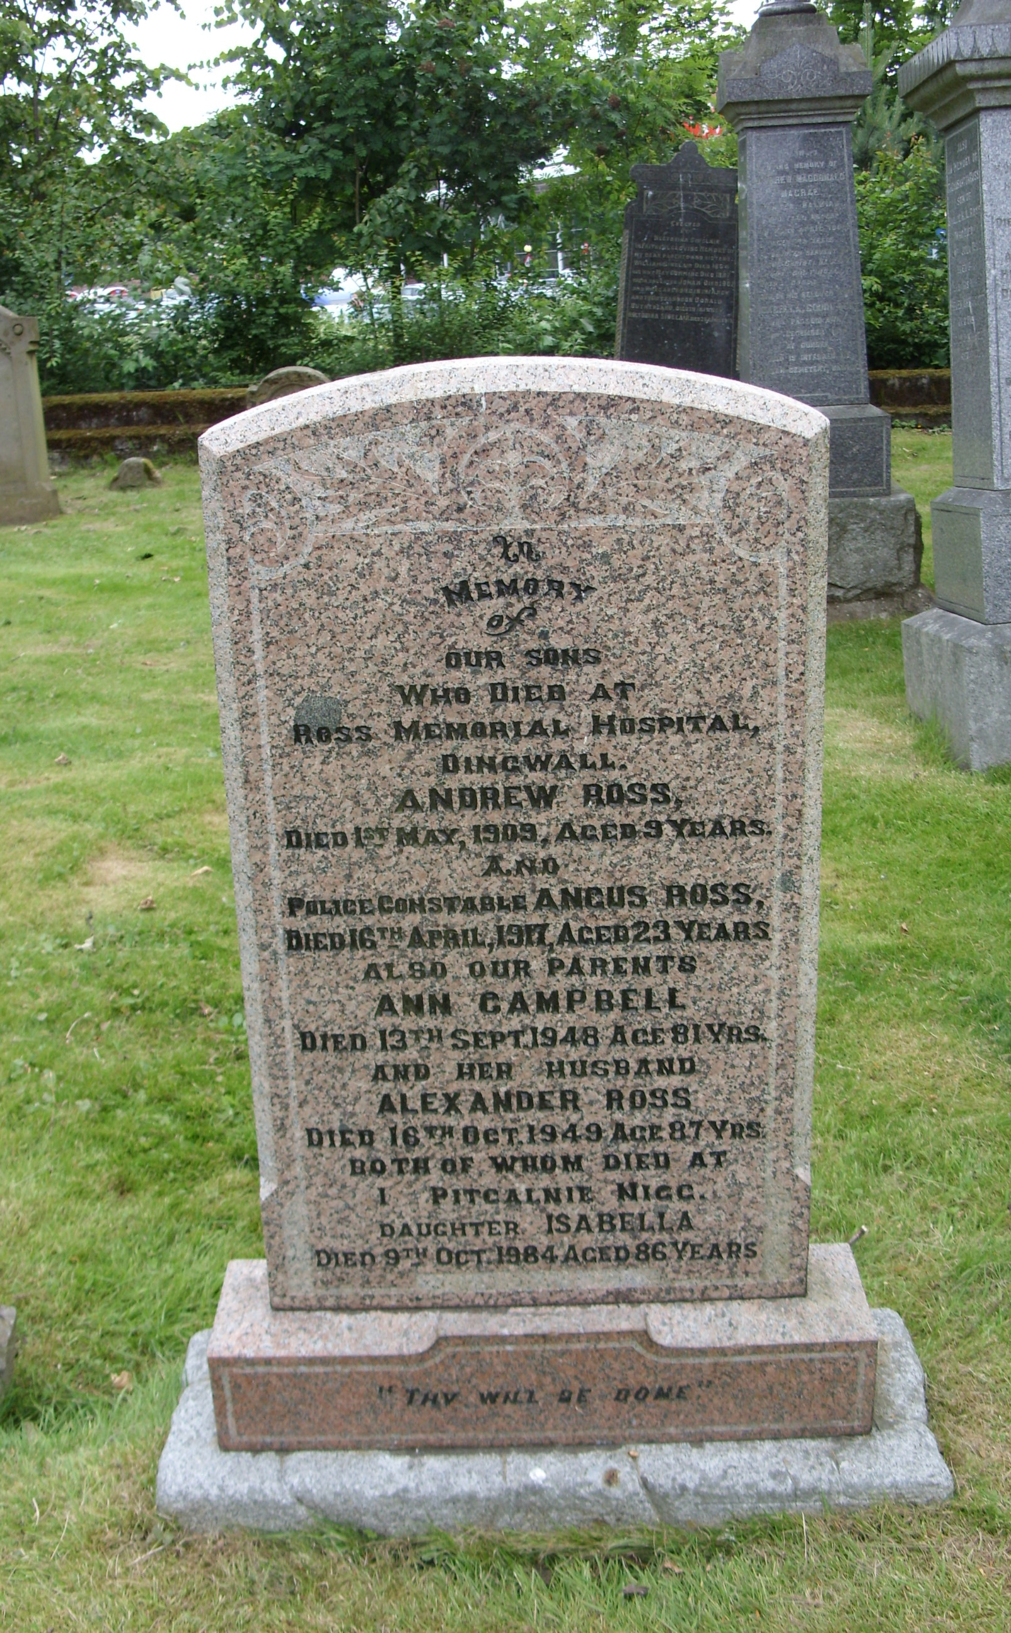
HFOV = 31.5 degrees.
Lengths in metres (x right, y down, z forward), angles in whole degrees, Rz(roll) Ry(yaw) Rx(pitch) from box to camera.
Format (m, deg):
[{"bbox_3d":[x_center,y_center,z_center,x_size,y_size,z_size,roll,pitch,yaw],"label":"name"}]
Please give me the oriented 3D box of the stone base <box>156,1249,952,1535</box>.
[{"bbox_3d":[0.055,0.717,2.339,0.991,0.248,0.328,-2,19,1],"label":"stone base"}]

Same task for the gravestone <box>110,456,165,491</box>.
[{"bbox_3d":[-2.386,-2.217,11.600,0.300,0.215,0.140,3,19,15],"label":"gravestone"}]

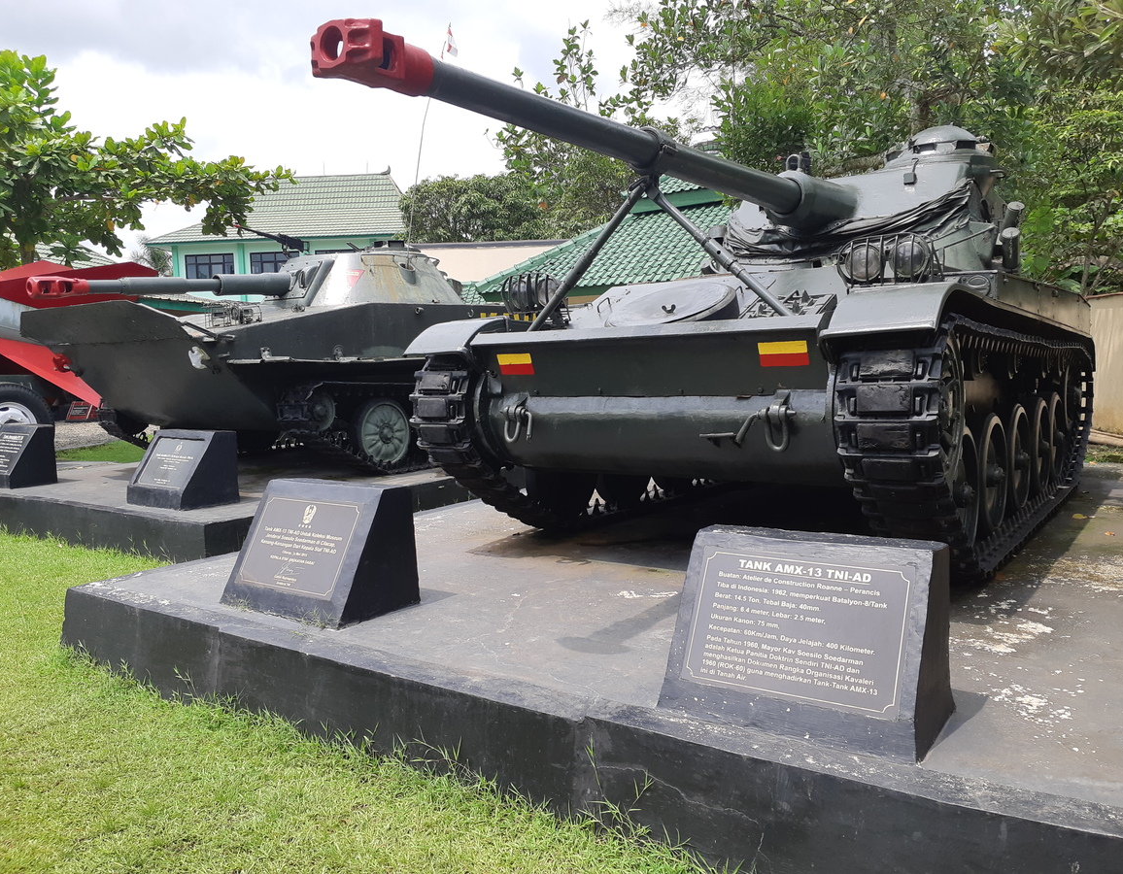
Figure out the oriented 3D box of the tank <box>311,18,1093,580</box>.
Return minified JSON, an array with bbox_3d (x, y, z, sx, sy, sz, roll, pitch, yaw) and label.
[{"bbox_3d":[1.242,-0.705,5.005,2.530,2.350,6.350,1,6,36],"label":"tank"}]

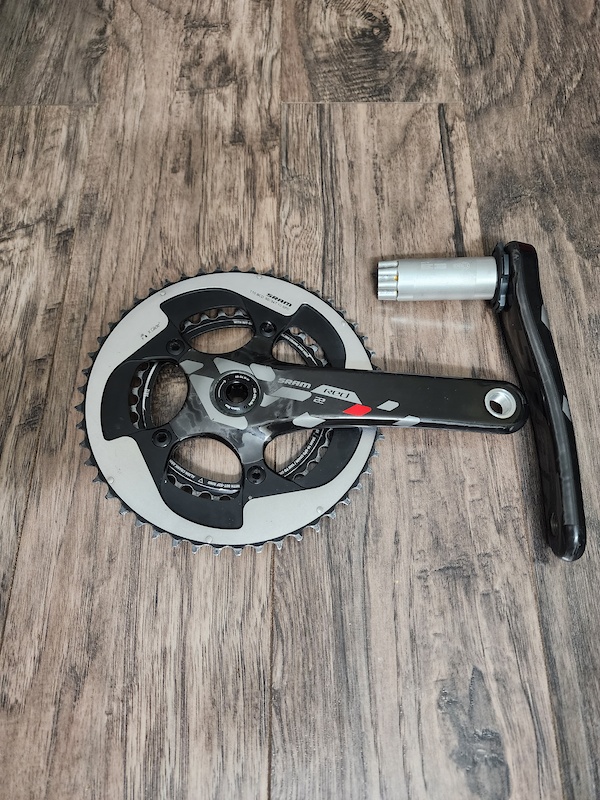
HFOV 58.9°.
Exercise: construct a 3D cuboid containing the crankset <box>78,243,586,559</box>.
[{"bbox_3d":[0.015,-0.009,0.353,0.324,0.045,0.220,0,70,0],"label":"crankset"}]

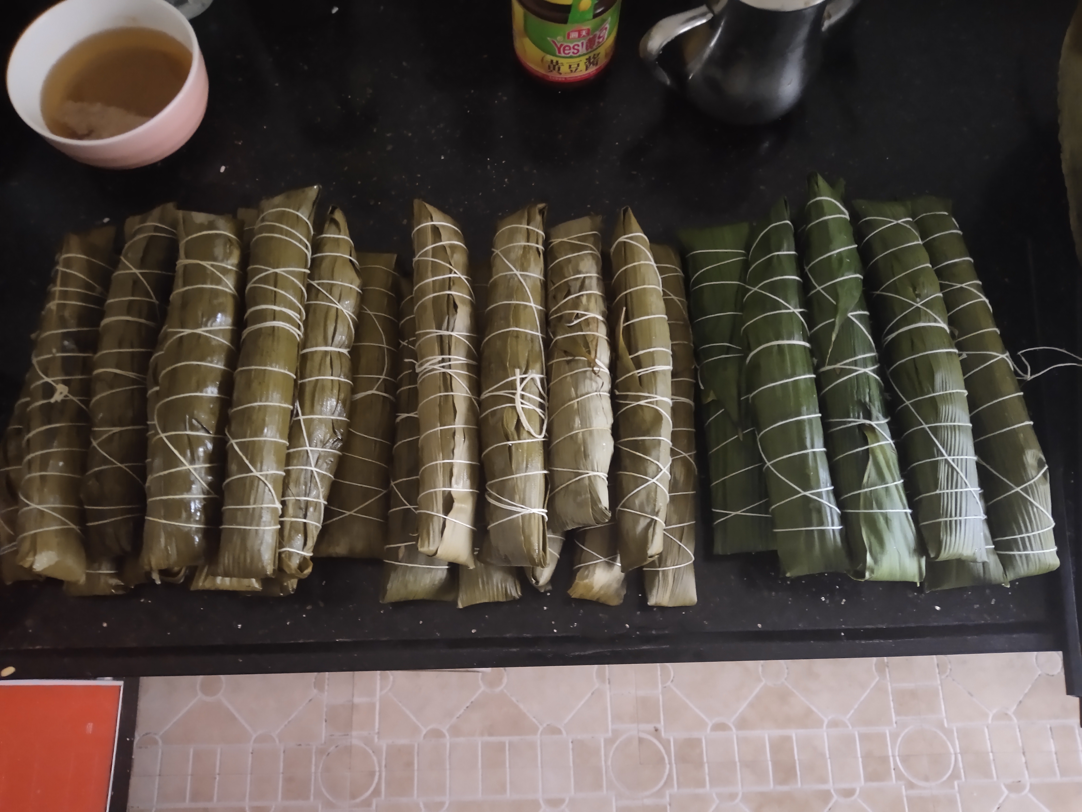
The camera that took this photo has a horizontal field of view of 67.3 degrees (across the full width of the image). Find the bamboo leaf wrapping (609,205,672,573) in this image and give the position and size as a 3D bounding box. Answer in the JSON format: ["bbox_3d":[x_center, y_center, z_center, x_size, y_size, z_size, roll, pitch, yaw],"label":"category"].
[{"bbox_3d":[0.064,-0.018,0.547,0.038,0.035,0.252,1,72,0],"label":"bamboo leaf wrapping"}]

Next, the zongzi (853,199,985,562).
[{"bbox_3d":[0.277,-0.027,0.596,0.046,0.040,0.278,-3,73,-1],"label":"zongzi"}]

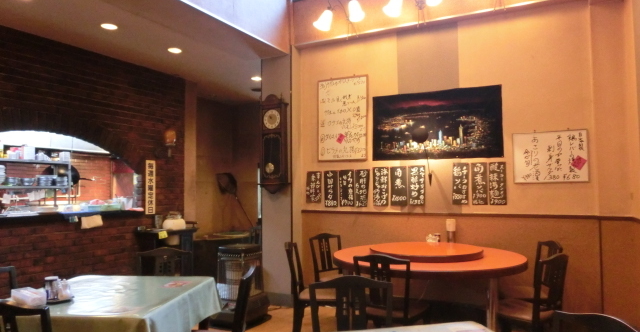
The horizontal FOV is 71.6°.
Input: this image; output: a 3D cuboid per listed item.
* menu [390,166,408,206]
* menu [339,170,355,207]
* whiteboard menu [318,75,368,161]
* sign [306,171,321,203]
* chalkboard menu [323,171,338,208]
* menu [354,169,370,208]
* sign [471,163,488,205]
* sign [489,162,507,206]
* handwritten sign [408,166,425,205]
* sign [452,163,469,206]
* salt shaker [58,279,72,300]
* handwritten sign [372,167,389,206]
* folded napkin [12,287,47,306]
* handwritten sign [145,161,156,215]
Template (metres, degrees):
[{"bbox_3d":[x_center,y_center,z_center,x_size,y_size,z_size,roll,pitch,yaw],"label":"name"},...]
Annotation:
[{"bbox_3d":[0.805,0.209,4.507,0.176,0.397,0.010,-2,-3,26],"label":"menu"},{"bbox_3d":[0.290,0.242,4.762,0.170,0.391,0.010,-2,-3,26],"label":"menu"},{"bbox_3d":[0.243,-0.506,4.855,0.600,0.905,0.020,-2,-3,27],"label":"whiteboard menu"},{"bbox_3d":[-0.067,0.241,4.987,0.178,0.358,0.010,-2,-3,27],"label":"sign"},{"bbox_3d":[0.124,0.255,4.844,0.166,0.389,0.010,-2,-3,26],"label":"chalkboard menu"},{"bbox_3d":[0.449,0.238,4.717,0.160,0.400,0.010,-2,-3,27],"label":"menu"},{"bbox_3d":[1.501,0.172,4.163,0.152,0.390,0.010,-2,-3,26],"label":"sign"},{"bbox_3d":[1.644,0.165,4.096,0.147,0.392,0.010,-2,-3,27],"label":"sign"},{"bbox_3d":[0.968,0.203,4.448,0.171,0.402,0.010,-2,-3,27],"label":"handwritten sign"},{"bbox_3d":[1.351,0.173,4.238,0.145,0.394,0.010,-2,-3,26],"label":"sign"},{"bbox_3d":[-1.323,0.640,2.301,0.058,0.105,0.058,-1,-3,0],"label":"salt shaker"},{"bbox_3d":[0.634,0.215,4.592,0.171,0.399,0.010,-2,-3,26],"label":"handwritten sign"},{"bbox_3d":[-1.507,0.682,2.302,0.250,0.055,0.095,-3,-4,39],"label":"folded napkin"},{"bbox_3d":[-2.001,0.256,5.267,0.012,0.635,0.143,-2,-3,27],"label":"handwritten sign"}]

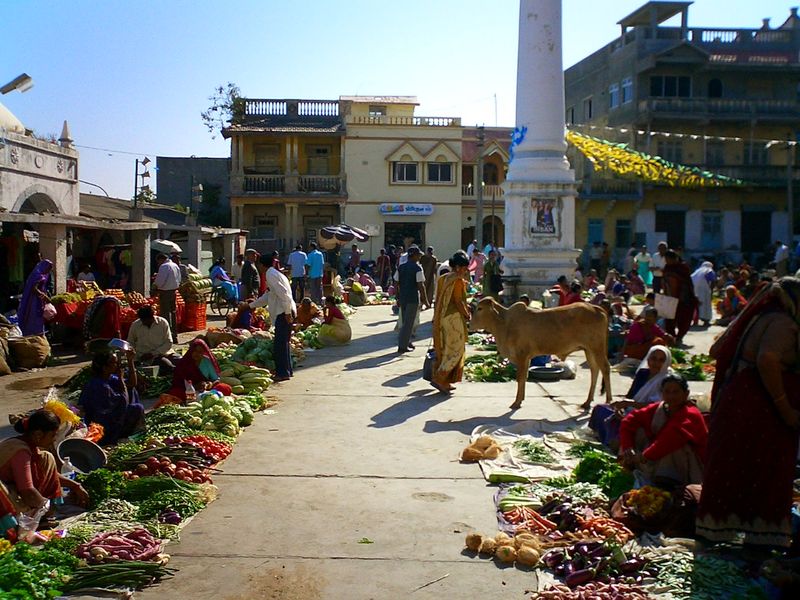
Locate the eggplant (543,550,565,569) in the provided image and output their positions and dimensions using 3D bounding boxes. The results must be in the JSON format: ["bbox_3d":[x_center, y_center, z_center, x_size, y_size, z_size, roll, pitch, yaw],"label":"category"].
[{"bbox_3d":[0.789,1.333,4.393,0.135,0.072,0.072,-9,8,-34],"label":"eggplant"}]

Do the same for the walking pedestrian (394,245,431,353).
[{"bbox_3d":[0.176,-0.021,13.370,0.520,1.680,0.480,3,5,37],"label":"walking pedestrian"}]

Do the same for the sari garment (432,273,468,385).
[{"bbox_3d":[0.586,0.303,9.924,0.400,1.300,0.420,-2,4,-25],"label":"sari garment"}]

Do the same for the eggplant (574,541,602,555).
[{"bbox_3d":[0.992,1.309,4.524,0.160,0.070,0.070,-7,6,-20],"label":"eggplant"}]

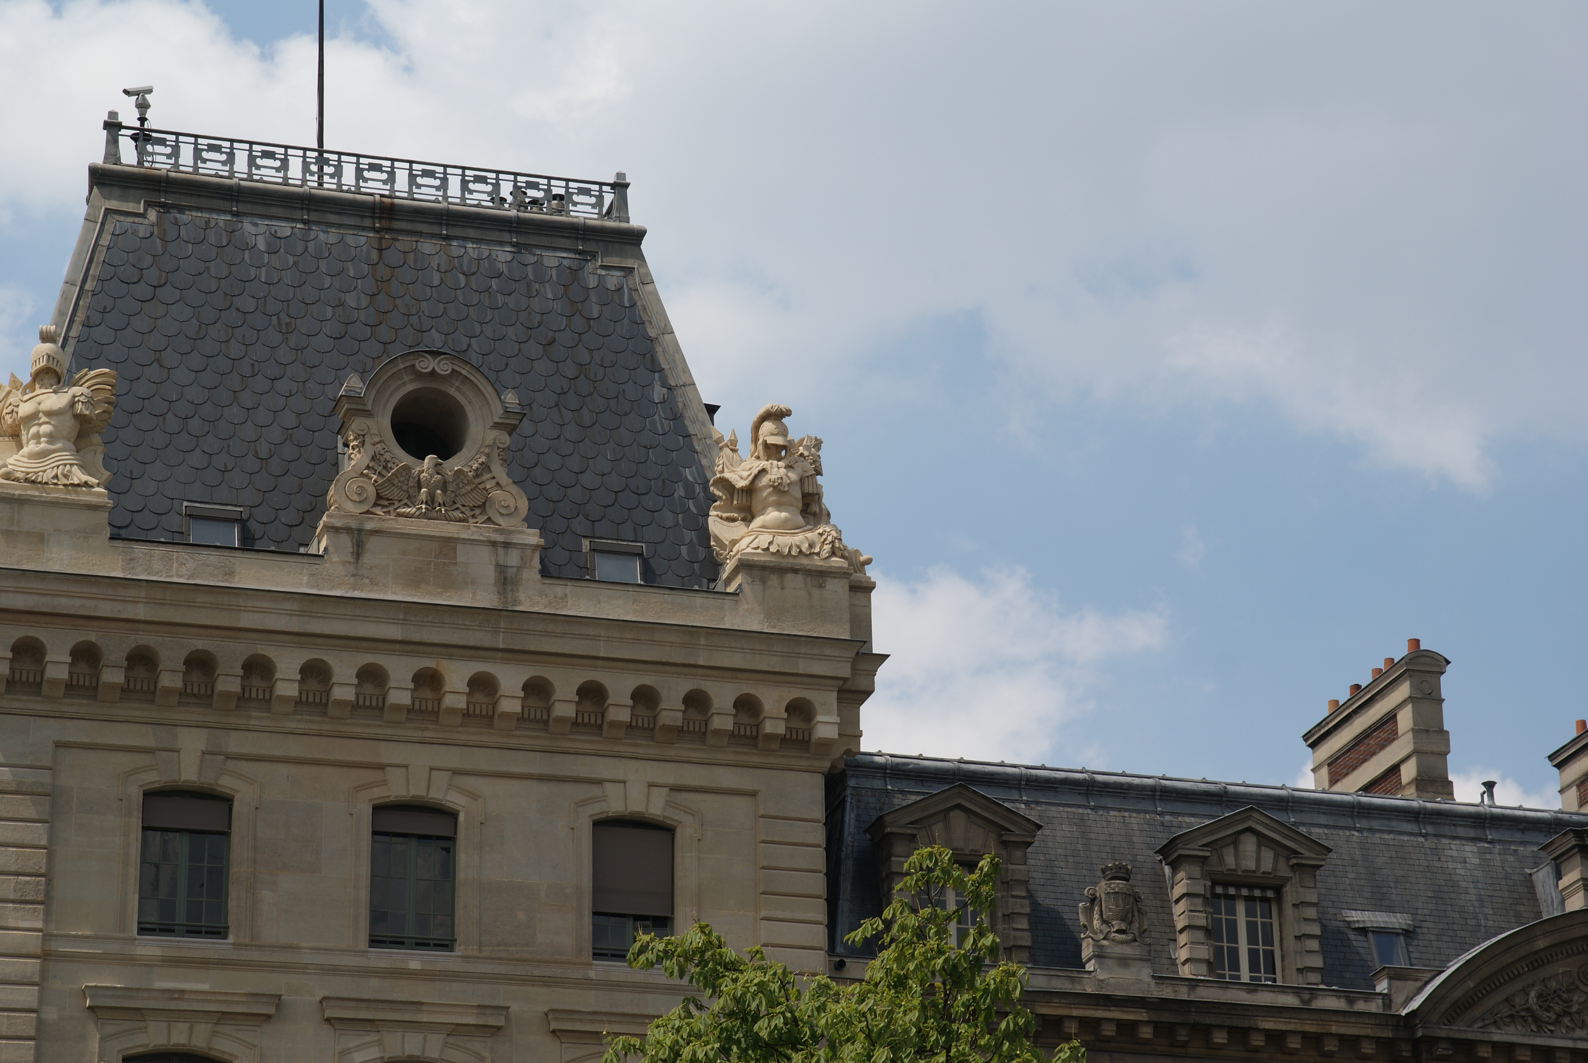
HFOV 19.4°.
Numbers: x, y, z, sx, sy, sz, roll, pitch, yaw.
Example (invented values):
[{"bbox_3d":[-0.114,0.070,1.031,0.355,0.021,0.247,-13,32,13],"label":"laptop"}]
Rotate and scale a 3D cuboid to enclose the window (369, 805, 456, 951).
[{"bbox_3d":[-5.310,4.830,64.708,1.220,2.086,0.280,5,-22,-16],"label":"window"}]

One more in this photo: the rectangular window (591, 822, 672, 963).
[{"bbox_3d":[-2.275,5.086,65.615,1.220,2.086,0.280,5,-22,-16],"label":"rectangular window"}]

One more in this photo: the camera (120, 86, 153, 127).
[{"bbox_3d":[-10.180,-6.579,71.927,0.430,0.580,0.220,12,-24,-30],"label":"camera"}]

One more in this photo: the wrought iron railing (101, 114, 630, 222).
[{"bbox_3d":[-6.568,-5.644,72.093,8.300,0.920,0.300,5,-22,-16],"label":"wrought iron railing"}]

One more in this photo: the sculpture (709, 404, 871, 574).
[{"bbox_3d":[-0.097,-0.485,68.148,2.000,2.350,1.300,5,-22,-16],"label":"sculpture"}]

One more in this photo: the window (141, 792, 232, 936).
[{"bbox_3d":[-8.374,4.586,63.787,1.220,2.086,0.280,5,-22,-16],"label":"window"}]

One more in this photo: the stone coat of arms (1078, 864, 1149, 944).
[{"bbox_3d":[4.702,5.471,68.283,0.900,1.180,0.450,5,-22,-16],"label":"stone coat of arms"}]

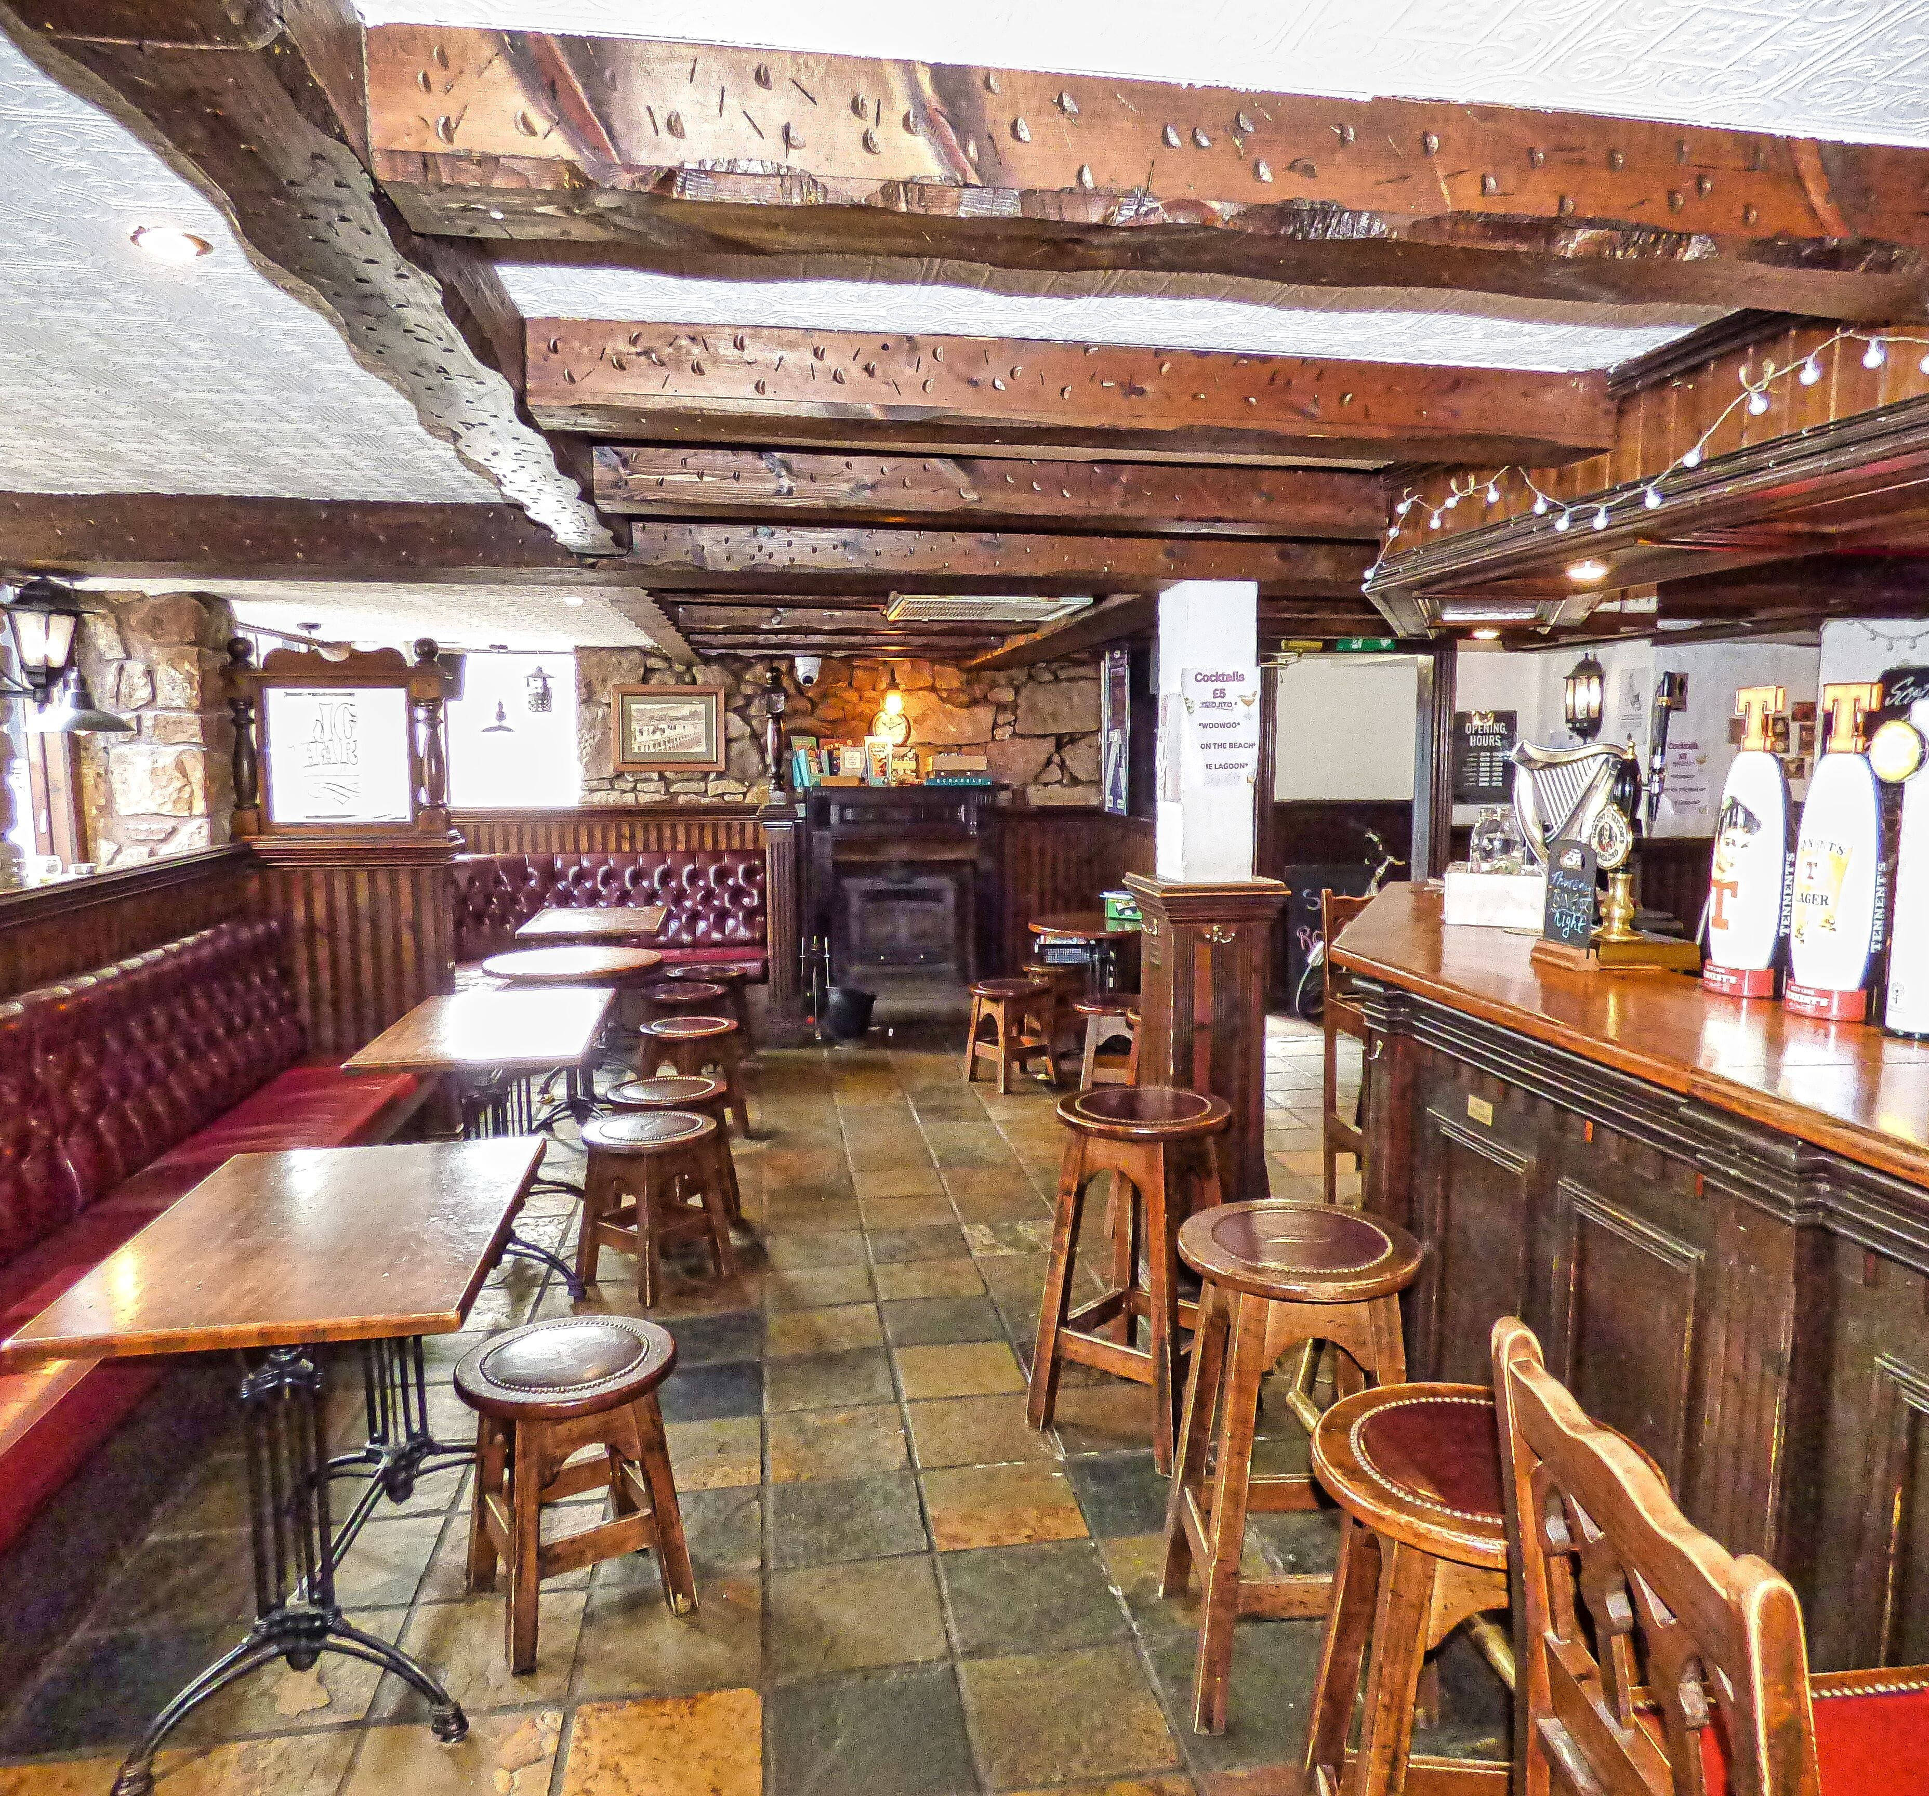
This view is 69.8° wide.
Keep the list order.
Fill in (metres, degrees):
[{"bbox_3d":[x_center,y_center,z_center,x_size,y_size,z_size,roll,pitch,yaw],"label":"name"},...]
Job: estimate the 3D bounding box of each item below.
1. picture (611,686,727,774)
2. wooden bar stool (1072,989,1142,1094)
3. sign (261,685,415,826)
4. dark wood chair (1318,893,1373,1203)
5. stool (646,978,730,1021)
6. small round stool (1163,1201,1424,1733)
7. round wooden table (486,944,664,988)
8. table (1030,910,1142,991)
[{"bbox_3d":[-1.606,-0.920,7.515,0.600,0.461,0.035,-1,6,-8],"label":"picture"},{"bbox_3d":[0.657,0.663,5.852,0.380,0.462,0.380,-1,6,-8],"label":"wooden bar stool"},{"bbox_3d":[-2.097,-0.476,4.646,0.460,0.466,0.040,-1,6,-8],"label":"sign"},{"bbox_3d":[1.385,0.523,4.329,0.430,1.050,0.460,-1,6,-4],"label":"dark wood chair"},{"bbox_3d":[-1.262,0.643,6.283,0.380,0.455,0.380,6,8,43],"label":"stool"},{"bbox_3d":[0.548,0.925,2.307,0.390,0.732,0.390,0,6,-2],"label":"small round stool"},{"bbox_3d":[-1.453,0.609,5.228,0.655,0.750,0.655,-1,6,-8],"label":"round wooden table"},{"bbox_3d":[0.630,0.488,6.647,0.680,0.735,0.680,-1,6,-8],"label":"table"}]

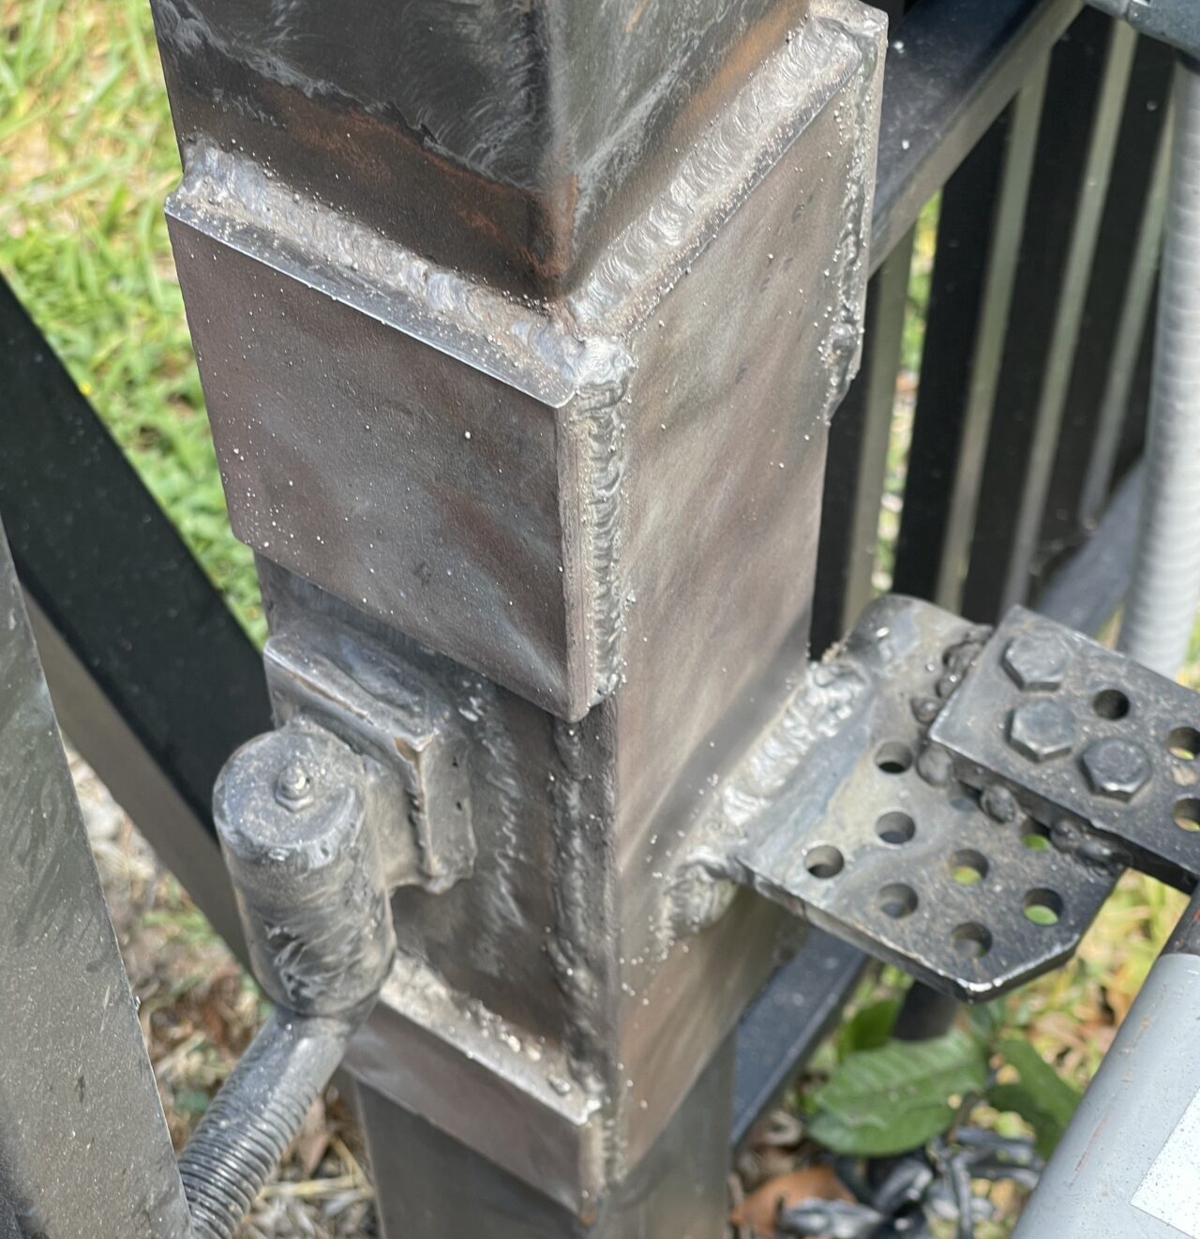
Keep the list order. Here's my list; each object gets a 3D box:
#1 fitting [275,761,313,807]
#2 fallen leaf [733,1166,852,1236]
[{"bbox_3d":[-0.076,0.041,0.735,0.009,0.009,0.009,-1,53,1],"label":"fitting"},{"bbox_3d":[0.087,0.260,1.320,0.058,0.012,0.038,-16,54,-10],"label":"fallen leaf"}]

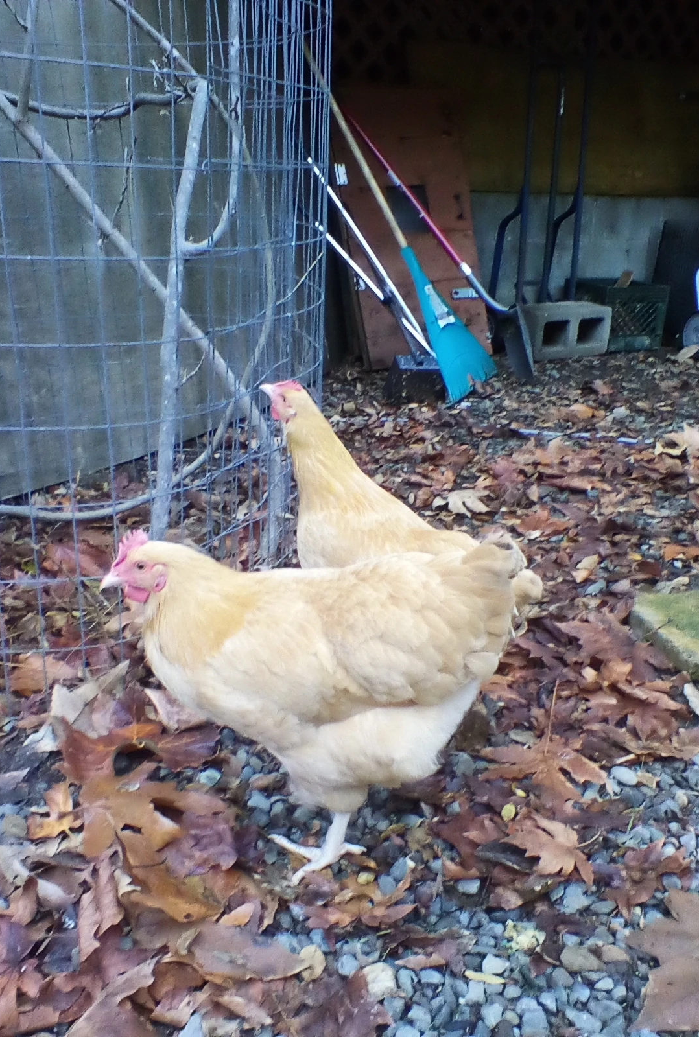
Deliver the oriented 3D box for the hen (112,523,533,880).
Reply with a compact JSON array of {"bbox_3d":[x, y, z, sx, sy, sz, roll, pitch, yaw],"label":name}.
[{"bbox_3d":[-0.041,0.189,0.982,0.423,0.366,0.210,2,20,4],"label":"hen"}]

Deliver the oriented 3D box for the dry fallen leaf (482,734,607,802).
[{"bbox_3d":[0.241,0.309,1.149,0.152,0.028,0.120,1,20,0],"label":"dry fallen leaf"}]

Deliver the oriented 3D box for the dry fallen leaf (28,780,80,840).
[{"bbox_3d":[-0.335,0.332,1.055,0.063,0.030,0.075,1,20,0],"label":"dry fallen leaf"}]

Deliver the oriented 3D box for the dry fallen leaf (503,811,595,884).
[{"bbox_3d":[0.217,0.358,1.013,0.095,0.030,0.100,1,20,0],"label":"dry fallen leaf"}]

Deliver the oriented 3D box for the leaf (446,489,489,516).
[{"bbox_3d":[0.267,-0.036,2.093,0.098,0.030,0.105,1,20,0],"label":"leaf"}]

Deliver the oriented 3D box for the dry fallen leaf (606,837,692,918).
[{"bbox_3d":[0.314,0.378,0.977,0.092,0.022,0.105,1,20,0],"label":"dry fallen leaf"}]

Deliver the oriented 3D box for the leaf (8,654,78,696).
[{"bbox_3d":[-0.441,0.226,1.340,0.100,0.030,0.090,1,20,0],"label":"leaf"}]

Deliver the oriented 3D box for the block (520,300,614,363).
[{"bbox_3d":[0.887,-0.796,3.942,0.395,0.193,0.190,-10,23,-27],"label":"block"}]

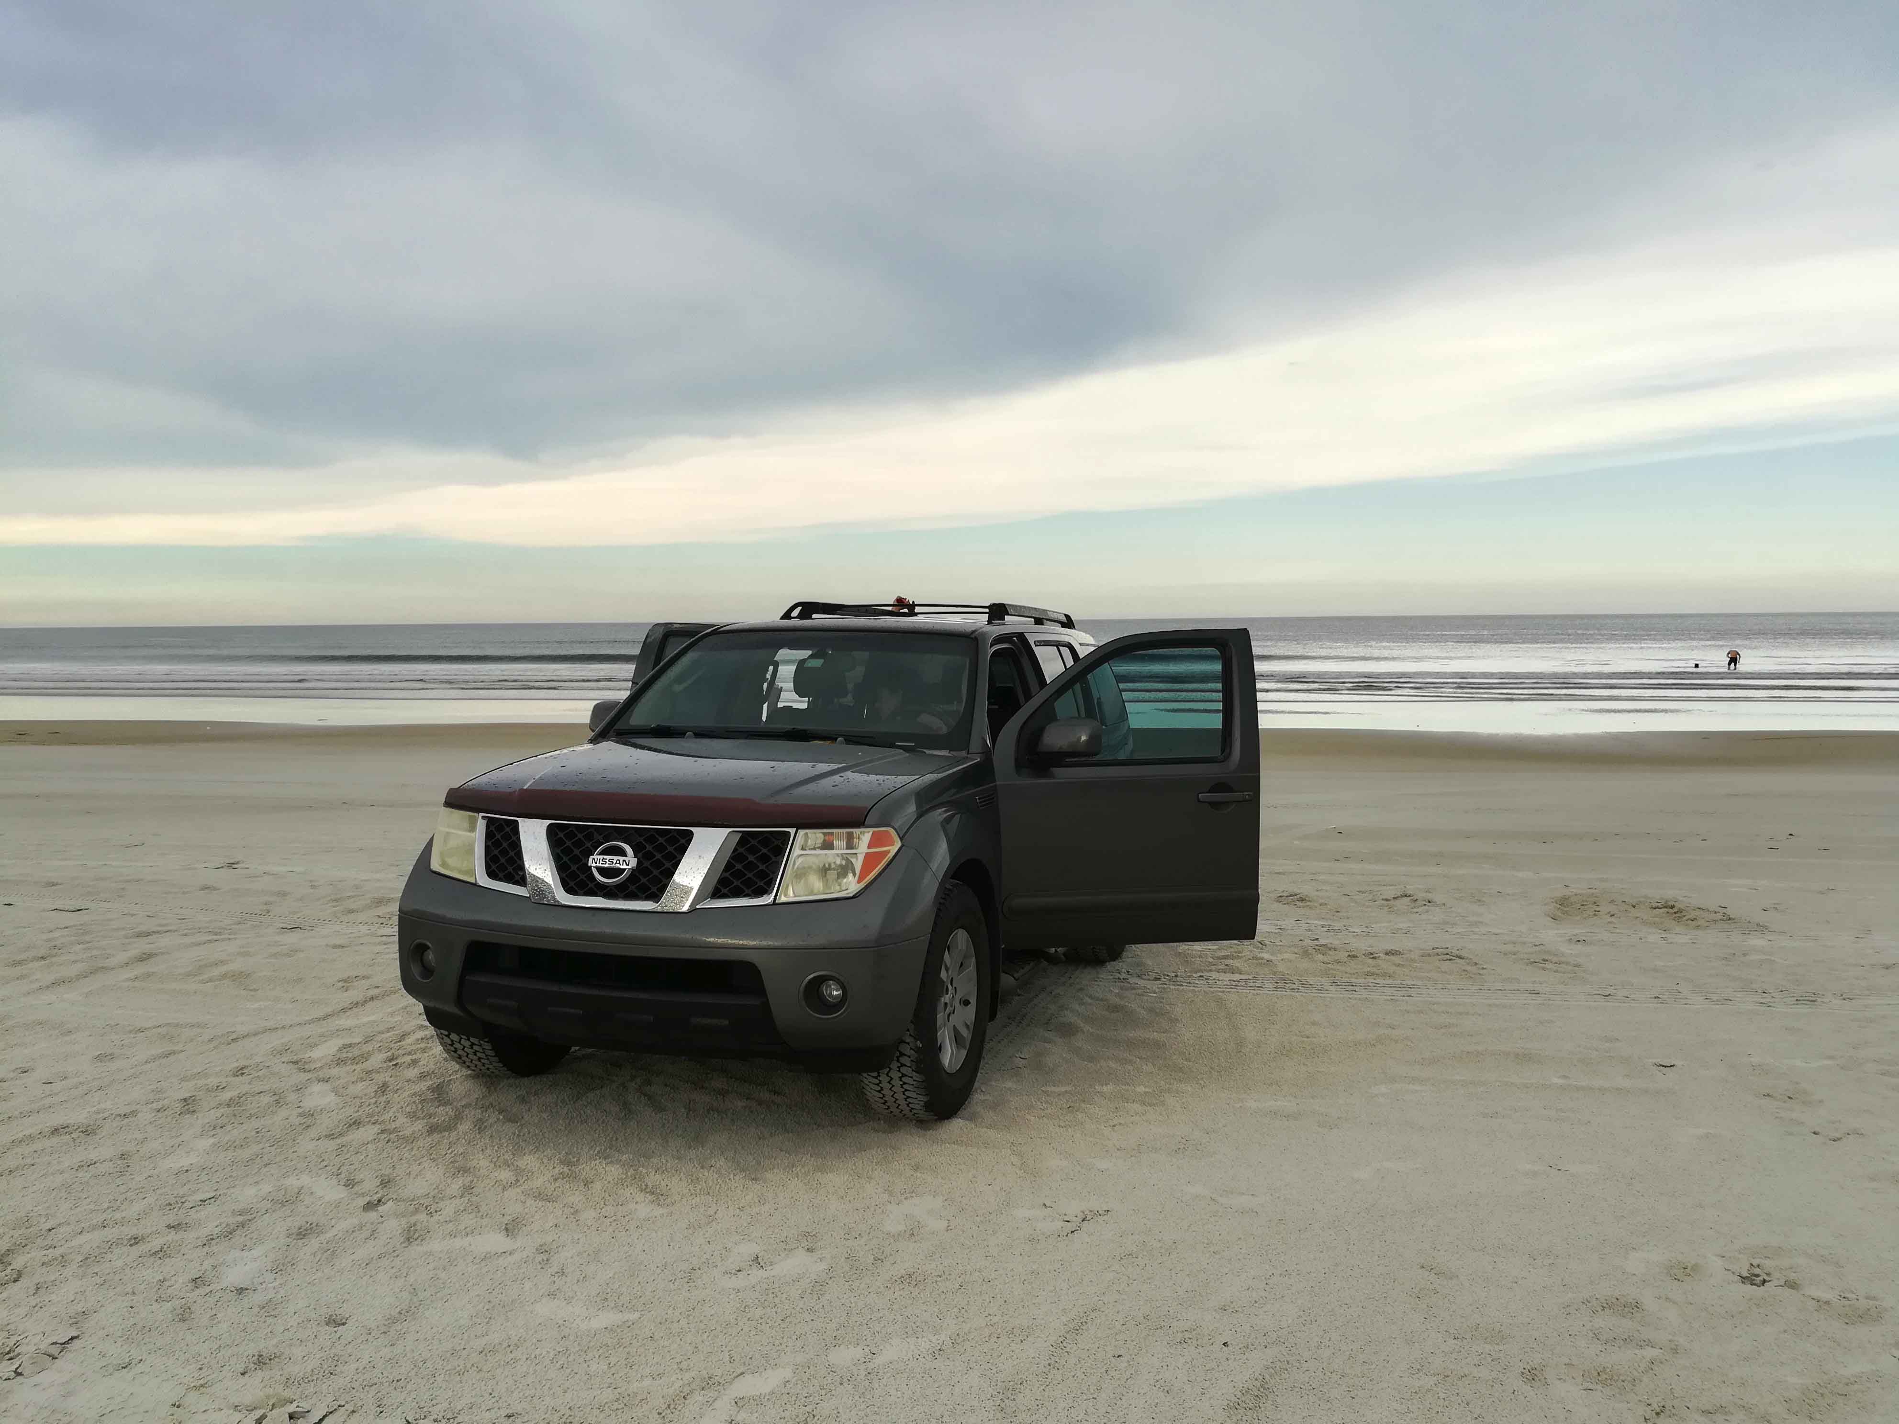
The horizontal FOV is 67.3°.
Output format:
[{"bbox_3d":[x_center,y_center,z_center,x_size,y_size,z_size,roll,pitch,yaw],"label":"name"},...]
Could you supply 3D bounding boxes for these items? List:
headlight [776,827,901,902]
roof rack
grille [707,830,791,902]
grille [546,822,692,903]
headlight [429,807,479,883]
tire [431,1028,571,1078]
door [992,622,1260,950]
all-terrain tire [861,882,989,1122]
[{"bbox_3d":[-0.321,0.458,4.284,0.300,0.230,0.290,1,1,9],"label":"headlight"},{"bbox_3d":[-0.035,-0.487,7.416,1.100,0.110,1.780,1,1,17],"label":"roof rack"},{"bbox_3d":[-0.594,0.455,4.232,0.230,0.215,0.085,1,-8,8],"label":"grille"},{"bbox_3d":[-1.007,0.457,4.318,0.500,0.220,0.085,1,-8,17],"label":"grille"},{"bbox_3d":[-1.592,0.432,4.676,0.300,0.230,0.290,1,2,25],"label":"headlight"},{"bbox_3d":[-1.552,0.925,5.201,0.268,0.783,0.783,1,1,17],"label":"tire"},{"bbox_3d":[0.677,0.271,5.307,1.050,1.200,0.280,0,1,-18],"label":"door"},{"bbox_3d":[-0.077,0.954,4.747,0.268,0.783,0.783,1,1,17],"label":"all-terrain tire"}]

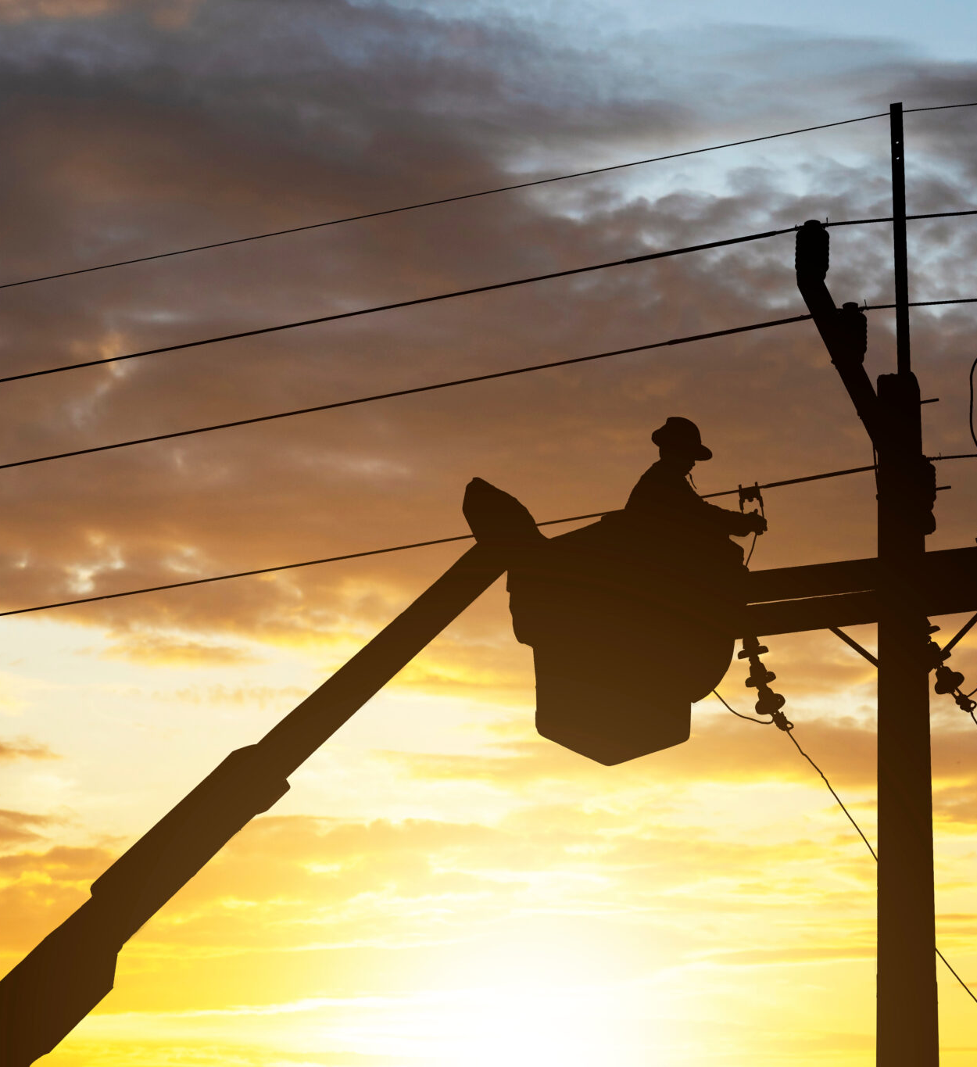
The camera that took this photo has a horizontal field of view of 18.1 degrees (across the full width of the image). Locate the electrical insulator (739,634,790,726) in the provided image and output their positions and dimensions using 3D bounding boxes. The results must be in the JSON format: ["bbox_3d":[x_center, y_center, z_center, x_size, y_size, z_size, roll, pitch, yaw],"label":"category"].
[{"bbox_3d":[1.456,0.786,16.200,0.165,0.560,0.165,-22,10,0],"label":"electrical insulator"}]

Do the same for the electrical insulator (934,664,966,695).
[{"bbox_3d":[2.399,0.761,15.950,0.165,0.135,0.165,-37,12,0],"label":"electrical insulator"}]

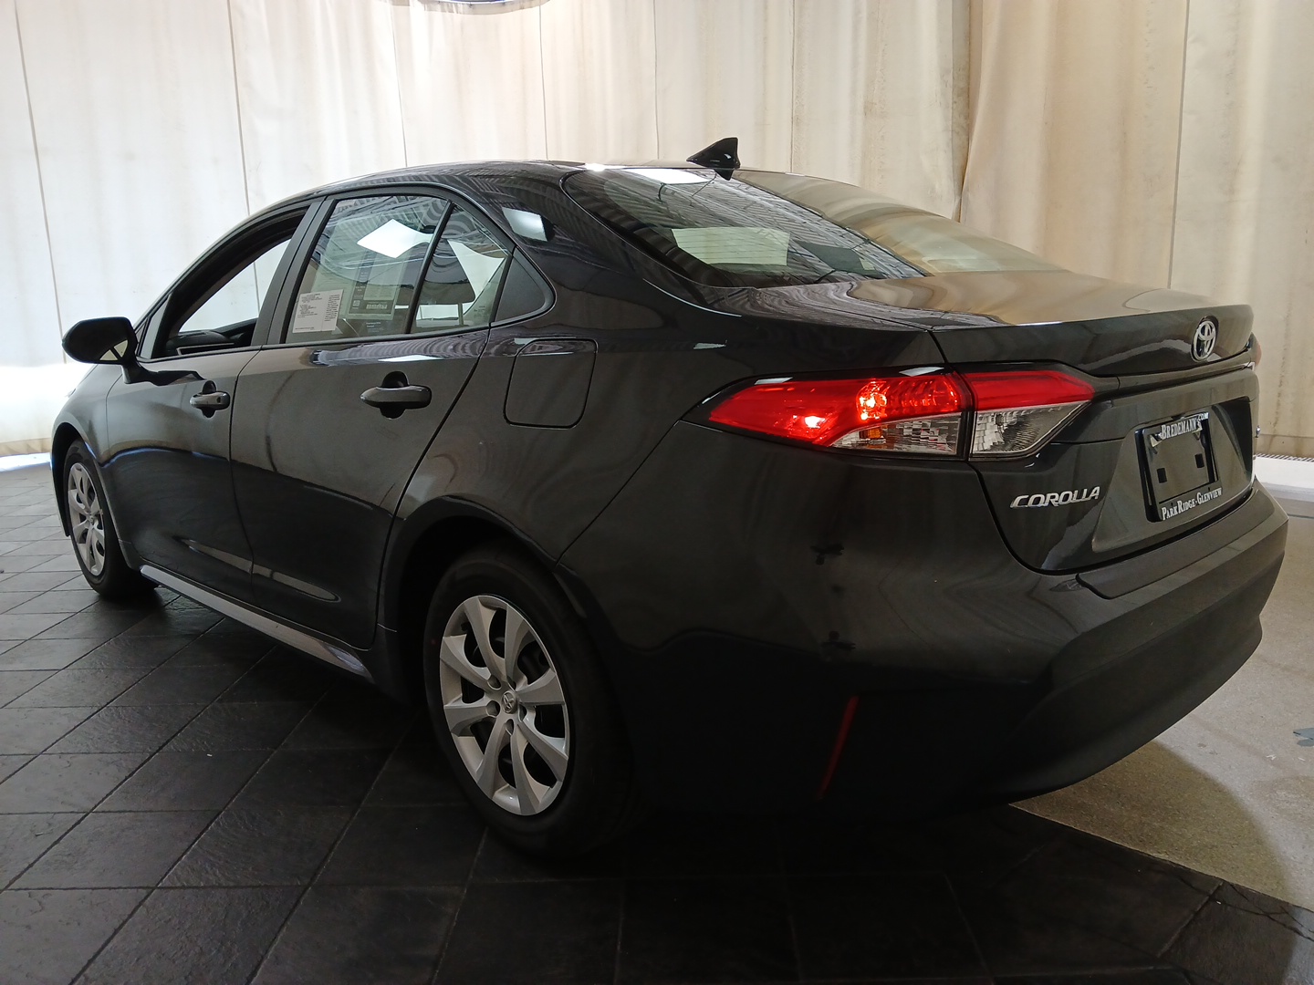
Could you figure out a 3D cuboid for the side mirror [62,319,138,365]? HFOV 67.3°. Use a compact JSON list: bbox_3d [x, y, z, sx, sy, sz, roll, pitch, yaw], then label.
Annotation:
[{"bbox_3d":[-1.764,-0.478,3.120,0.210,0.146,0.130,-10,14,-44],"label":"side mirror"}]

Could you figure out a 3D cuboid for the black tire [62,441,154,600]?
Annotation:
[{"bbox_3d":[-2.134,0.093,3.868,0.210,0.630,0.630,-10,14,-44],"label":"black tire"}]

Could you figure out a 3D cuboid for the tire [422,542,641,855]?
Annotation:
[{"bbox_3d":[-0.240,0.401,1.968,0.210,0.630,0.630,-10,14,-44],"label":"tire"}]

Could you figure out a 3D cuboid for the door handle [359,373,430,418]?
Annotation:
[{"bbox_3d":[-0.530,-0.196,2.001,0.060,0.092,0.255,-10,14,-44],"label":"door handle"}]

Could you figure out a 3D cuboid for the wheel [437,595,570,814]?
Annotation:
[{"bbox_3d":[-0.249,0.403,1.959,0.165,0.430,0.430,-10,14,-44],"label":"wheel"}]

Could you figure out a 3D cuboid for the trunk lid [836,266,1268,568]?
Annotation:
[{"bbox_3d":[0.777,-0.188,1.929,1.260,0.470,0.610,-10,14,-44],"label":"trunk lid"}]

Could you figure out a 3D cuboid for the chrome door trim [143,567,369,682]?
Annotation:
[{"bbox_3d":[-1.233,0.339,2.872,0.055,0.080,1.600,-10,14,-44],"label":"chrome door trim"}]

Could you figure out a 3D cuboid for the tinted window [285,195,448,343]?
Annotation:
[{"bbox_3d":[-0.688,-0.526,2.338,0.580,0.370,0.040,9,-10,45],"label":"tinted window"}]

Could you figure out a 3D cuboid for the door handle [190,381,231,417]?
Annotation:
[{"bbox_3d":[-1.227,-0.257,2.711,0.060,0.092,0.255,-10,14,-44],"label":"door handle"}]

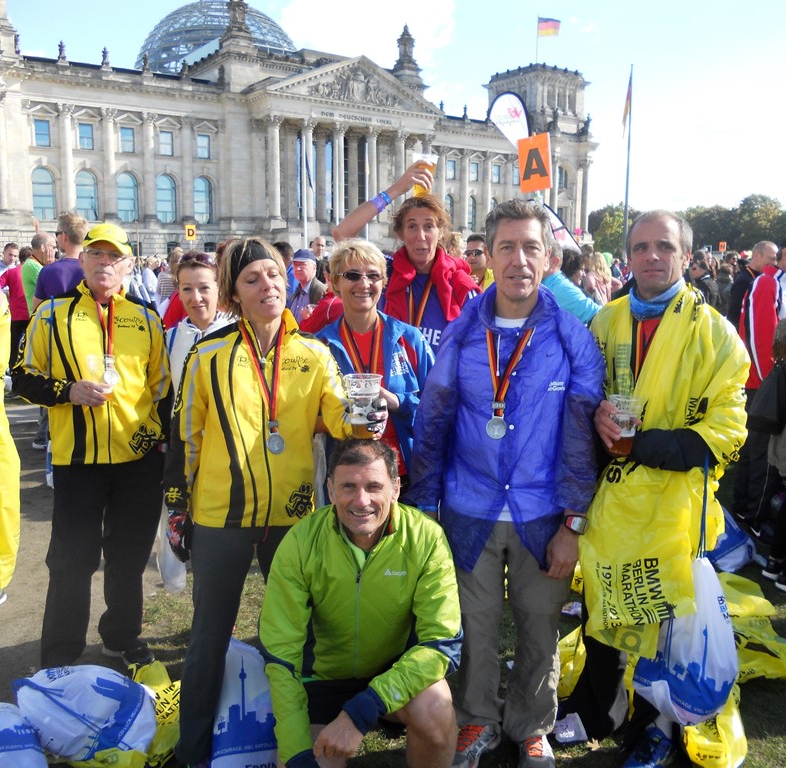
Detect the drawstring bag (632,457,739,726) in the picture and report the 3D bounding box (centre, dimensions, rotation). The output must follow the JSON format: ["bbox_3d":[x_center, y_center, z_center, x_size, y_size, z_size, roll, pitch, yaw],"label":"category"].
[{"bbox_3d":[0.829,0.600,2.277,0.270,0.770,0.200,-1,8,-8],"label":"drawstring bag"}]

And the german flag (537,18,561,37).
[{"bbox_3d":[34.983,-79.802,178.537,5.000,3.600,1.000,1,8,6],"label":"german flag"}]

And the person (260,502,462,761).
[{"bbox_3d":[-0.082,0.693,2.088,0.520,1.020,0.660,0,8,-3],"label":"person"}]

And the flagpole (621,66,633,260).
[{"bbox_3d":[31.753,-28.169,108.109,0.500,28.310,0.500,0,8,0],"label":"flagpole"}]

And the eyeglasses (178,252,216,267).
[{"bbox_3d":[-0.709,-0.451,2.895,0.145,0.050,0.130,5,-29,-10],"label":"eyeglasses"}]

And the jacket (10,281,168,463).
[{"bbox_3d":[-1.110,-0.042,2.930,0.550,0.650,0.360,-4,9,-23],"label":"jacket"}]

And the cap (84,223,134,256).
[{"bbox_3d":[-1.026,-0.525,2.880,0.175,0.125,0.250,1,12,-27],"label":"cap"}]

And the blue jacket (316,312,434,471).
[{"bbox_3d":[-0.085,0.051,2.480,0.450,0.550,0.320,-1,8,-6],"label":"blue jacket"}]

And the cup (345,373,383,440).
[{"bbox_3d":[-0.071,0.051,1.930,0.092,0.149,0.092,-1,8,0],"label":"cup"}]

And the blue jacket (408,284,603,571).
[{"bbox_3d":[0.314,0.123,2.331,0.540,0.810,0.350,1,8,6],"label":"blue jacket"}]

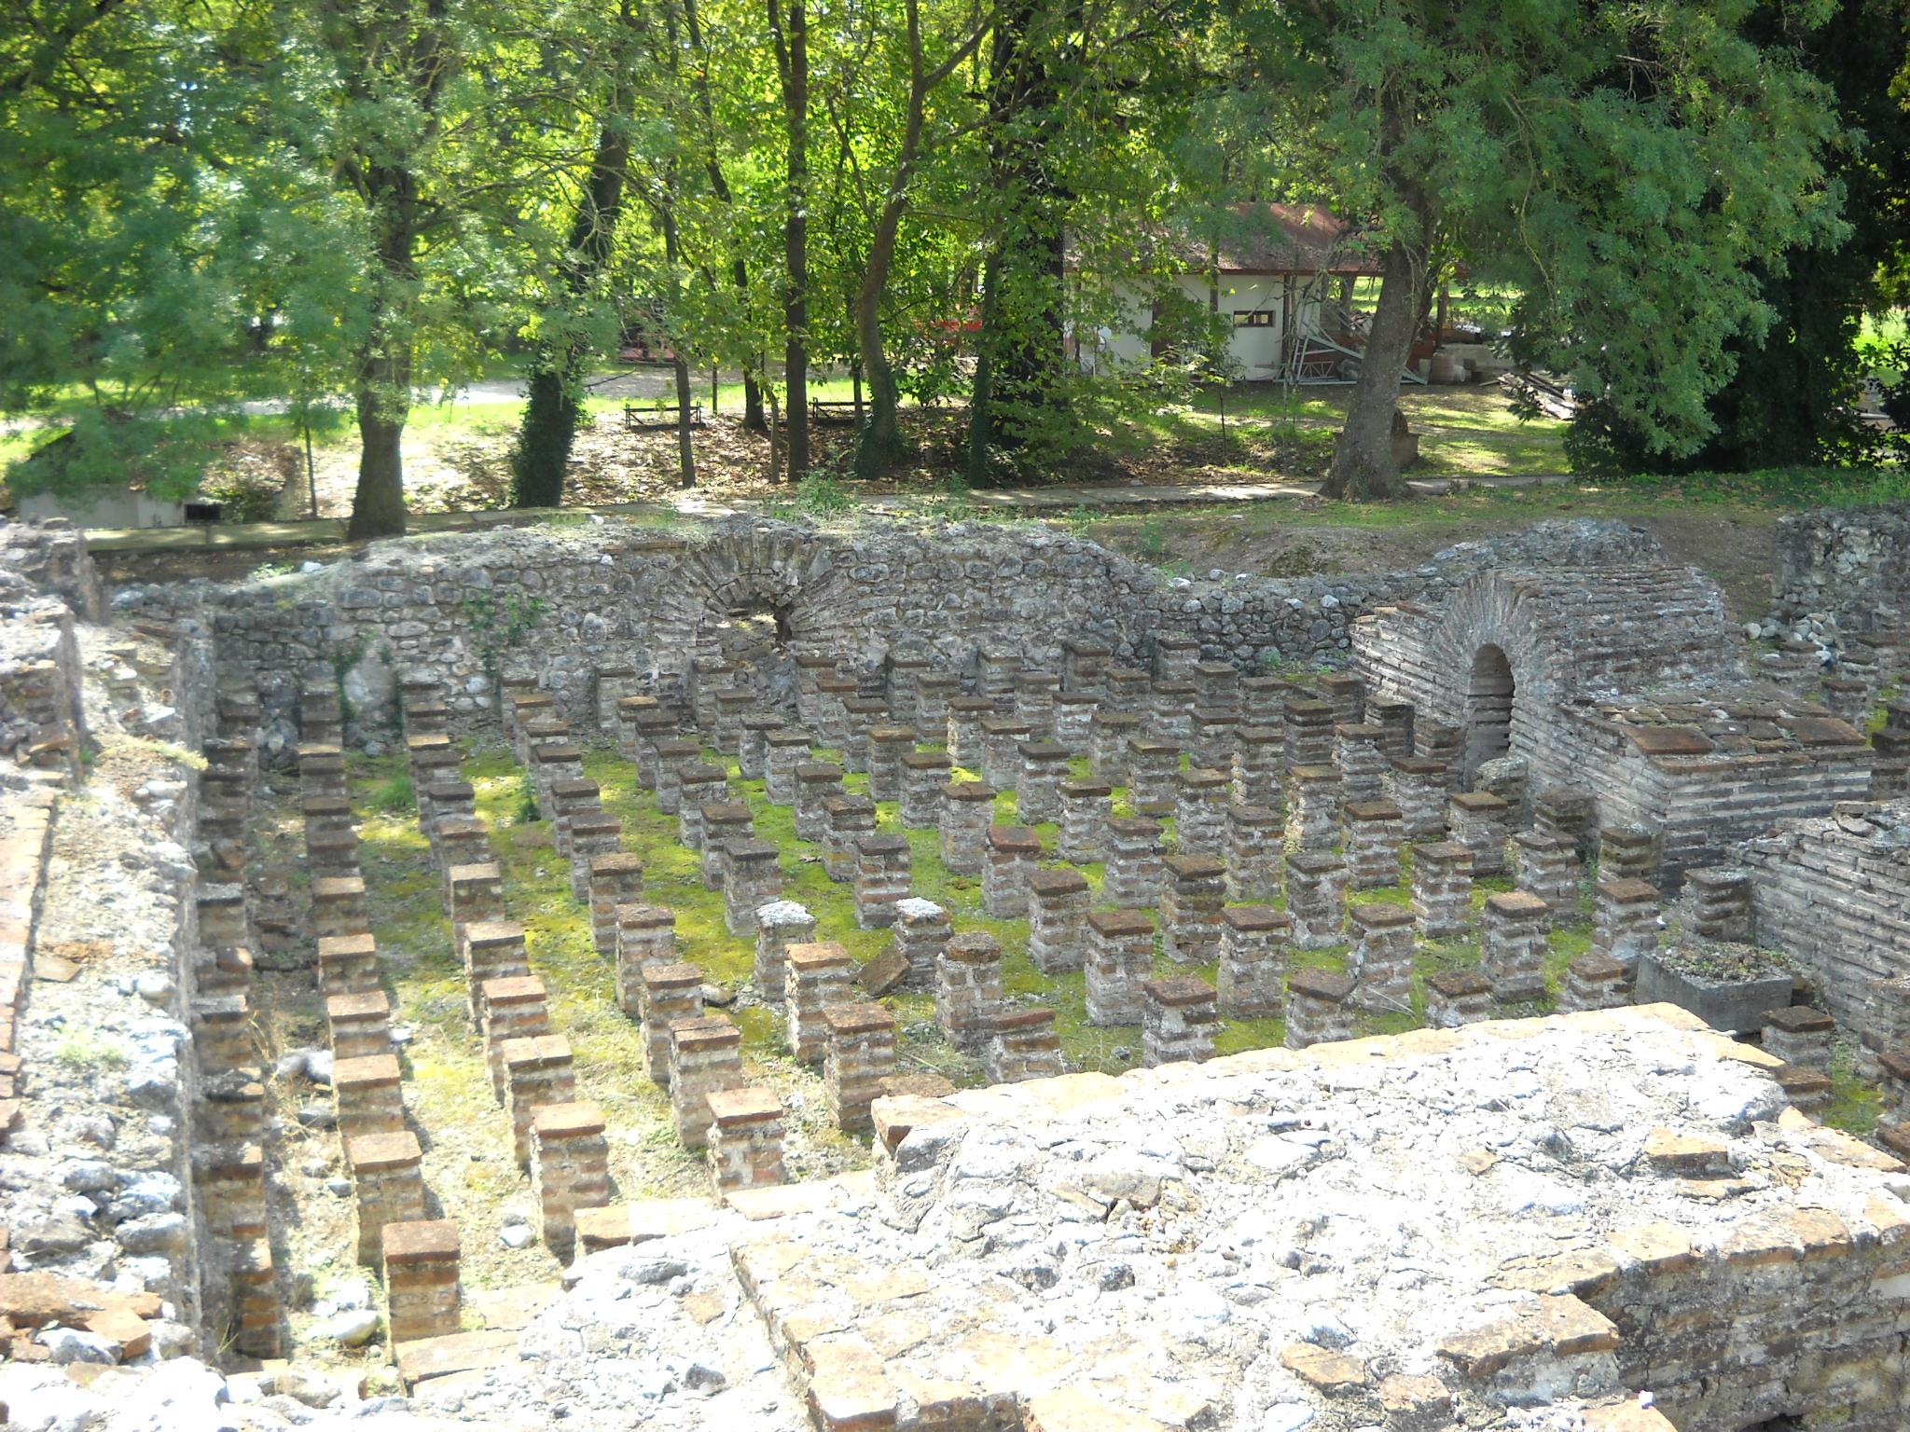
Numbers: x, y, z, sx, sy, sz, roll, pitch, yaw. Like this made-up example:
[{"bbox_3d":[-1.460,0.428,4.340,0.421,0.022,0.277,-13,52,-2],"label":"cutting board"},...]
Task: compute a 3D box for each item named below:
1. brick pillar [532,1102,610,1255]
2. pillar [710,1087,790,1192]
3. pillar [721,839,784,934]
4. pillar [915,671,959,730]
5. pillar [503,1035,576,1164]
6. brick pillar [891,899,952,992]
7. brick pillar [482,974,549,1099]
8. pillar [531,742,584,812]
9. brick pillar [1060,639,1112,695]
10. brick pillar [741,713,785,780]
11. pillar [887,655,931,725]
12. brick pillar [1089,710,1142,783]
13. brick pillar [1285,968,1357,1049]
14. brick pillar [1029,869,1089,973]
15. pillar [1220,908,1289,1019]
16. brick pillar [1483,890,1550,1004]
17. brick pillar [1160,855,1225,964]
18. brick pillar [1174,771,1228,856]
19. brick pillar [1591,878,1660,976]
[{"bbox_3d":[-1.833,2.201,10.783,0.312,0.620,0.312,-4,15,-17],"label":"brick pillar"},{"bbox_3d":[-1.039,2.208,11.296,0.329,0.594,0.315,-4,15,-17],"label":"pillar"},{"bbox_3d":[-1.311,1.116,14.634,0.320,0.520,0.320,-4,15,-17],"label":"pillar"},{"bbox_3d":[-0.156,-0.075,20.381,0.329,0.522,0.315,-4,15,-17],"label":"pillar"},{"bbox_3d":[-1.996,1.836,10.861,0.300,0.518,0.283,-3,16,-17],"label":"pillar"},{"bbox_3d":[-0.198,1.327,13.138,0.295,0.437,0.286,-3,16,-17],"label":"brick pillar"},{"bbox_3d":[-2.703,1.970,13.934,0.336,0.634,0.336,-5,16,-17],"label":"brick pillar"},{"bbox_3d":[-3.346,0.590,19.123,0.331,0.563,0.331,-3,16,-17],"label":"pillar"},{"bbox_3d":[1.168,-0.406,20.160,0.310,0.460,0.297,-4,14,-17],"label":"brick pillar"},{"bbox_3d":[-1.479,0.249,17.310,0.284,0.430,0.284,-4,14,-17],"label":"brick pillar"},{"bbox_3d":[-0.404,-0.219,19.804,0.316,0.520,0.316,-4,15,-17],"label":"pillar"},{"bbox_3d":[1.416,0.277,19.998,0.337,0.560,0.337,-5,16,-17],"label":"brick pillar"},{"bbox_3d":[2.071,1.772,12.822,0.312,0.540,0.312,-4,15,-17],"label":"brick pillar"},{"bbox_3d":[0.663,1.341,14.720,0.329,0.558,0.315,-4,15,-17],"label":"brick pillar"},{"bbox_3d":[1.811,1.495,13.721,0.312,0.575,0.312,-4,15,-17],"label":"pillar"},{"bbox_3d":[3.281,1.340,13.293,0.307,0.521,0.290,-3,15,-17],"label":"brick pillar"},{"bbox_3d":[1.472,1.196,14.044,0.305,0.555,0.297,-5,14,-21],"label":"brick pillar"},{"bbox_3d":[1.700,0.674,15.549,0.307,0.543,0.290,-3,15,-17],"label":"brick pillar"},{"bbox_3d":[4.645,1.465,15.678,0.319,0.590,0.319,-5,16,-17],"label":"brick pillar"}]

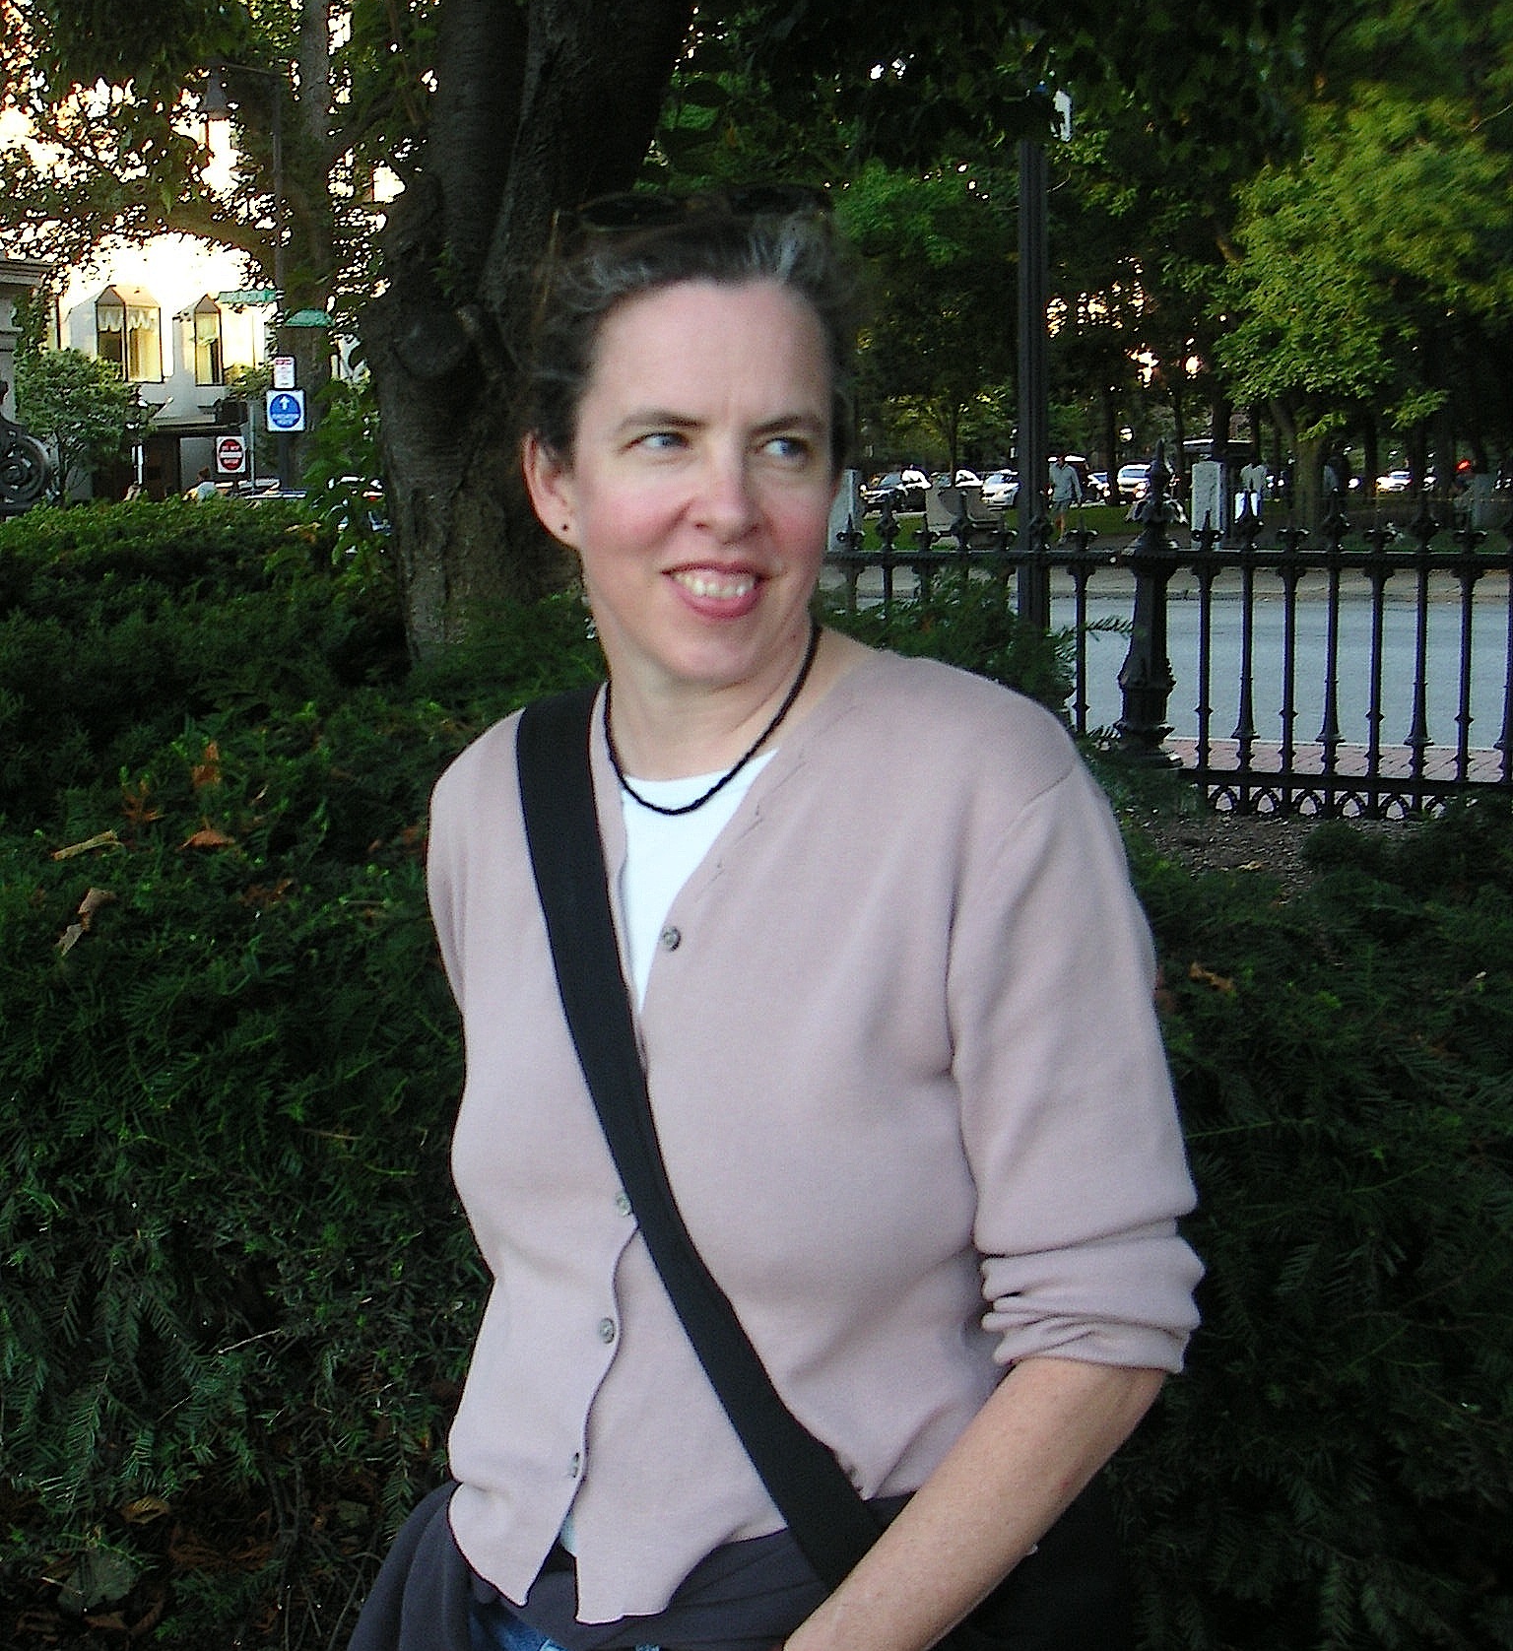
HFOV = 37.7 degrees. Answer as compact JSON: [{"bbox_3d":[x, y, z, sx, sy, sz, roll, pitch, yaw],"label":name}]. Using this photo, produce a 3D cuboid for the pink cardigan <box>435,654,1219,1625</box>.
[{"bbox_3d":[0.034,0.157,1.245,0.440,0.520,0.300,4,10,26],"label":"pink cardigan"}]

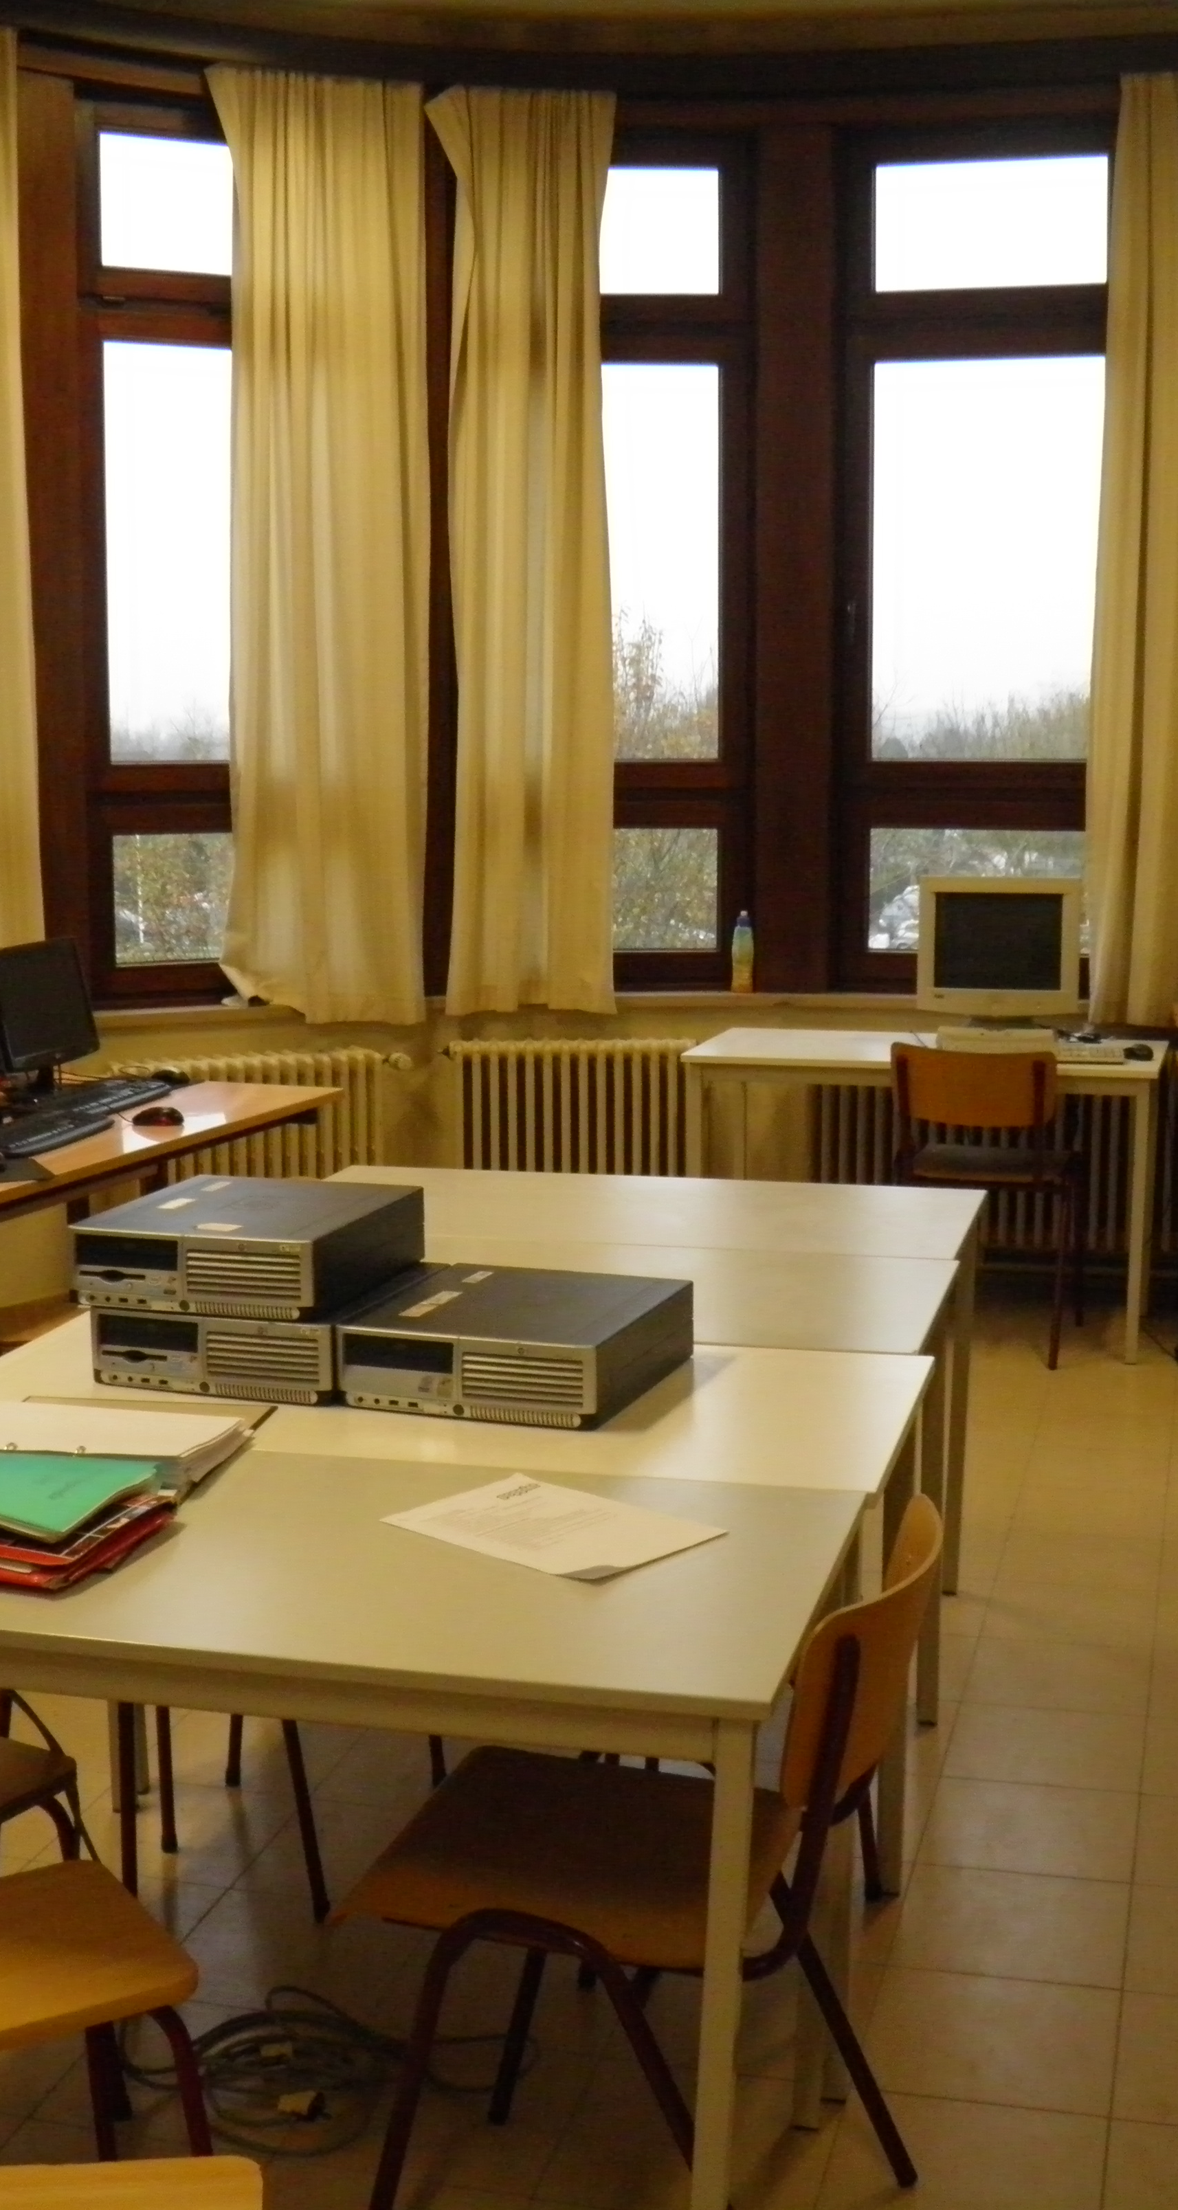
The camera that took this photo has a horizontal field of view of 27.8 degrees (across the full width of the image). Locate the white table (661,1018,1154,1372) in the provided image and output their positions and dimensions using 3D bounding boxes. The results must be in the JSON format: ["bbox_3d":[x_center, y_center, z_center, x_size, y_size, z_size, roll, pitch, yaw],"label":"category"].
[{"bbox_3d":[0.924,0.225,6.509,1.210,0.766,0.620,3,9,15],"label":"white table"}]

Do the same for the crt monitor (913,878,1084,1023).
[{"bbox_3d":[1.099,-0.382,6.295,0.420,0.445,0.420,2,9,14],"label":"crt monitor"}]

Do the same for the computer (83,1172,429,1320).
[{"bbox_3d":[-0.447,0.186,3.193,0.338,0.100,0.379,2,9,17],"label":"computer"}]

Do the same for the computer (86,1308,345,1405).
[{"bbox_3d":[-0.415,0.290,3.178,0.338,0.100,0.379,3,9,19],"label":"computer"}]

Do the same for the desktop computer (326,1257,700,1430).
[{"bbox_3d":[-0.087,0.306,3.076,0.338,0.100,0.379,3,9,20],"label":"desktop computer"}]

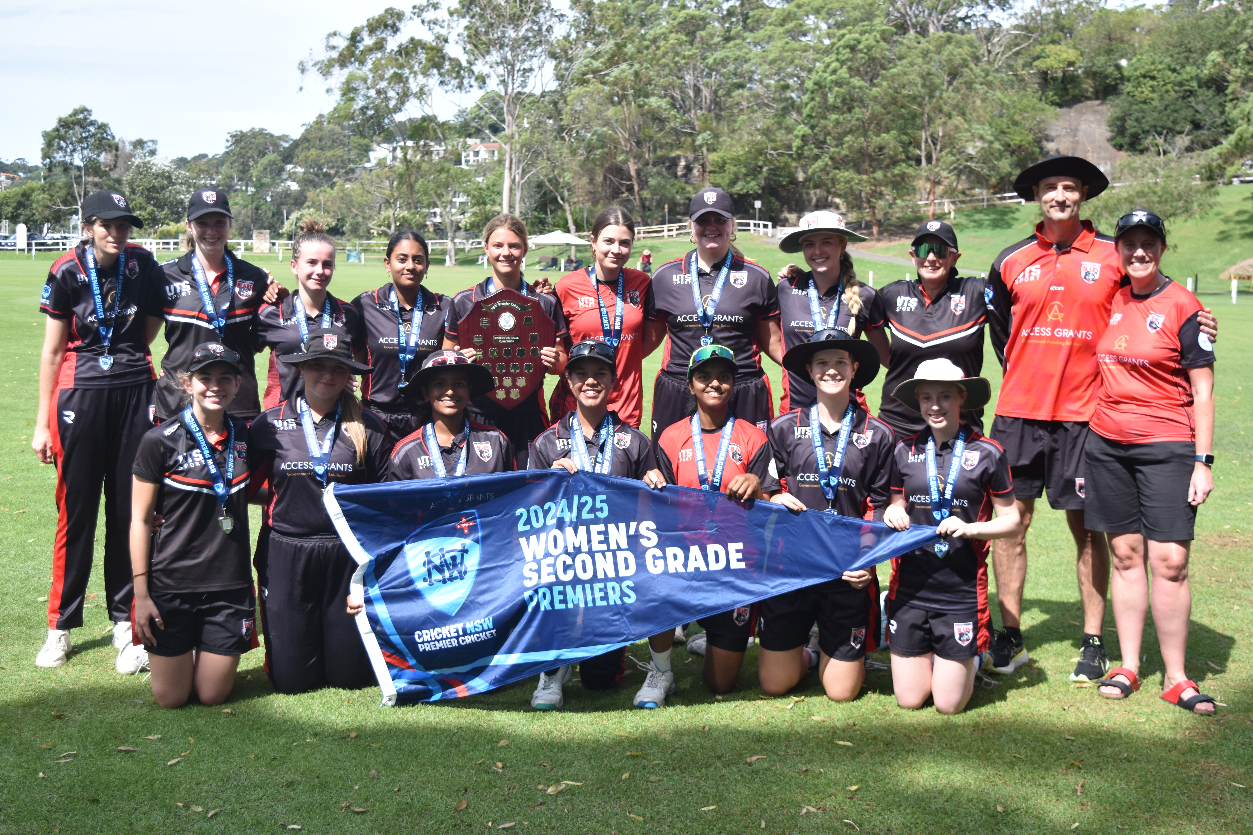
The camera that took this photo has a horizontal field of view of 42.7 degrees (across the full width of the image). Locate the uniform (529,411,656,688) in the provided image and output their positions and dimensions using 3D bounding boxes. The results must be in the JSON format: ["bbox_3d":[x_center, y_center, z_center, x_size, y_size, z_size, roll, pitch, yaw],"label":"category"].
[{"bbox_3d":[-0.120,0.468,5.691,0.420,0.950,0.560,0,7,-2],"label":"uniform"}]

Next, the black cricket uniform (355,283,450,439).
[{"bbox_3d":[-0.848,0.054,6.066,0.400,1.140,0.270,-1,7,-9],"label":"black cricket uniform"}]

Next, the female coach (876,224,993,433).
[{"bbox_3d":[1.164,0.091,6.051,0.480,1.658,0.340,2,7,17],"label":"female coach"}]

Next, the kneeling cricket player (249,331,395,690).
[{"bbox_3d":[-1.107,0.313,5.774,0.460,1.230,0.580,-1,7,-11],"label":"kneeling cricket player"}]

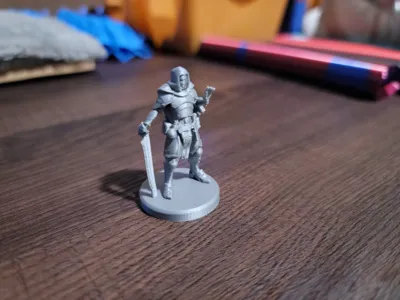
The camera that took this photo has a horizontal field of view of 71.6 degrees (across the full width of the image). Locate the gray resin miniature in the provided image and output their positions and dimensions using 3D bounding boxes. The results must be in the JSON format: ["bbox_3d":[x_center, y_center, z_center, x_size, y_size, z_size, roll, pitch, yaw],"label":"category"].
[{"bbox_3d":[-0.007,-0.003,0.082,0.026,0.041,0.026,-16,31,-28],"label":"gray resin miniature"}]

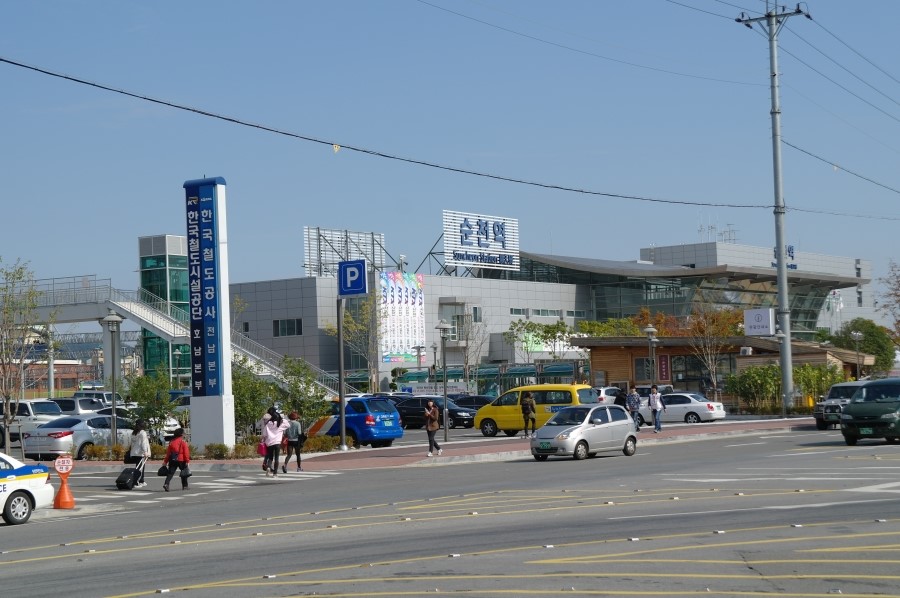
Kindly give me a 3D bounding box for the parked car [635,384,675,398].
[{"bbox_3d":[11.347,5.860,99.000,1.800,1.800,4.500,-4,-4,36],"label":"parked car"}]

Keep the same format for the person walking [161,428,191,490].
[{"bbox_3d":[-6.508,3.777,40.866,0.600,1.520,0.520,-4,-4,30],"label":"person walking"}]

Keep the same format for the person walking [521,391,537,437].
[{"bbox_3d":[2.879,4.239,62.800,0.500,1.660,0.450,-4,-3,23],"label":"person walking"}]

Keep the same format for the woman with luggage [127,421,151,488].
[{"bbox_3d":[-7.310,3.638,40.500,0.480,1.630,0.480,-5,-4,43],"label":"woman with luggage"}]

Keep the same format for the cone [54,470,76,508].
[{"bbox_3d":[-7.920,3.924,35.400,0.430,0.800,0.430,-2,-3,0],"label":"cone"}]

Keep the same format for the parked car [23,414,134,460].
[{"bbox_3d":[-12.006,4.627,57.753,1.840,1.460,4.840,-4,-4,31],"label":"parked car"}]

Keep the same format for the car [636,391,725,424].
[{"bbox_3d":[9.850,4.920,76.300,4.520,1.430,1.730,-4,-4,30],"label":"car"}]

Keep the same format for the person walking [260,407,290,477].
[{"bbox_3d":[-4.081,3.344,40.300,0.600,1.660,0.500,-4,-3,25],"label":"person walking"}]

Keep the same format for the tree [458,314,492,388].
[{"bbox_3d":[1.594,4.254,115.942,2.150,6.500,2.100,-2,-3,1],"label":"tree"}]

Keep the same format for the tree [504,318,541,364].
[{"bbox_3d":[4.972,4.572,115.000,2.500,6.400,2.500,-2,-3,0],"label":"tree"}]

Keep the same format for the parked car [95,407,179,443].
[{"bbox_3d":[-12.431,5.191,68.696,4.500,1.620,1.820,-4,-4,32],"label":"parked car"}]

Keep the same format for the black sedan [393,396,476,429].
[{"bbox_3d":[-0.641,5.967,90.409,4.750,1.680,1.840,-4,-4,32],"label":"black sedan"}]

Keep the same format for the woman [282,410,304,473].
[{"bbox_3d":[-4.169,3.762,45.469,0.520,1.640,0.460,-4,-4,30],"label":"woman"}]

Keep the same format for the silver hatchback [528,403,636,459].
[{"bbox_3d":[3.756,3.691,48.061,1.500,1.500,3.500,-5,-4,39],"label":"silver hatchback"}]

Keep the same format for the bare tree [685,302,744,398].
[{"bbox_3d":[14.742,3.294,96.938,3.200,6.100,3.100,-3,-3,8],"label":"bare tree"}]

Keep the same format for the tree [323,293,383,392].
[{"bbox_3d":[-6.158,3.601,109.985,4.000,7.500,3.700,-2,-3,-3],"label":"tree"}]

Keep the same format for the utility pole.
[{"bbox_3d":[16.332,-4.287,85.345,3.600,20.200,0.700,-5,-4,38],"label":"utility pole"}]

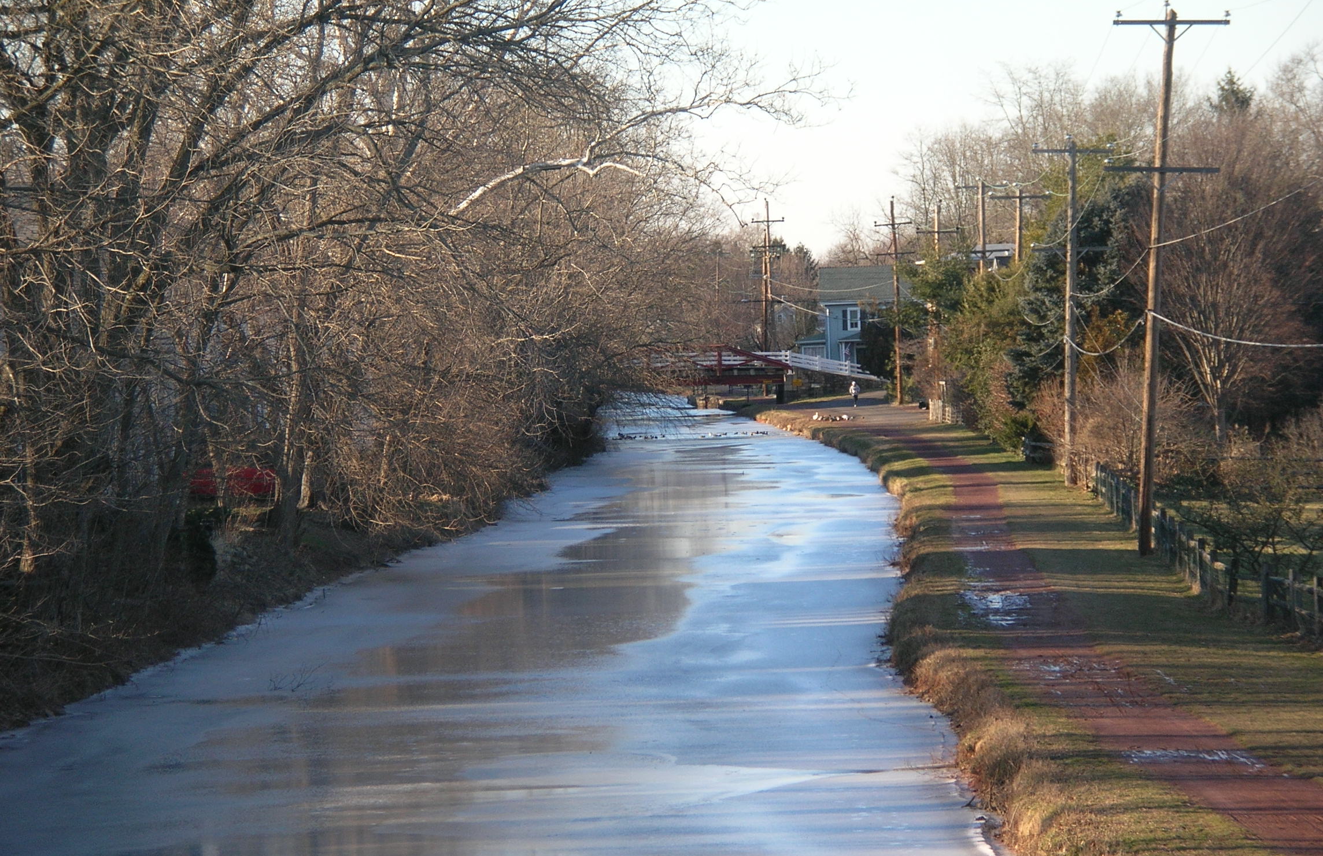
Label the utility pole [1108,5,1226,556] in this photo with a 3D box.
[{"bbox_3d":[10.615,-3.076,112.500,2.550,11.550,0.350,0,1,3],"label":"utility pole"}]

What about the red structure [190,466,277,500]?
[{"bbox_3d":[-11.817,1.524,148.500,2.500,1.000,1.500,0,1,-5],"label":"red structure"}]

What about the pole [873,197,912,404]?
[{"bbox_3d":[15.186,-8.294,350.000,2.600,13.400,0.350,0,1,-3],"label":"pole"}]

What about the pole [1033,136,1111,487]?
[{"bbox_3d":[12.668,-3.583,166.000,2.450,10.850,0.330,0,1,2],"label":"pole"}]

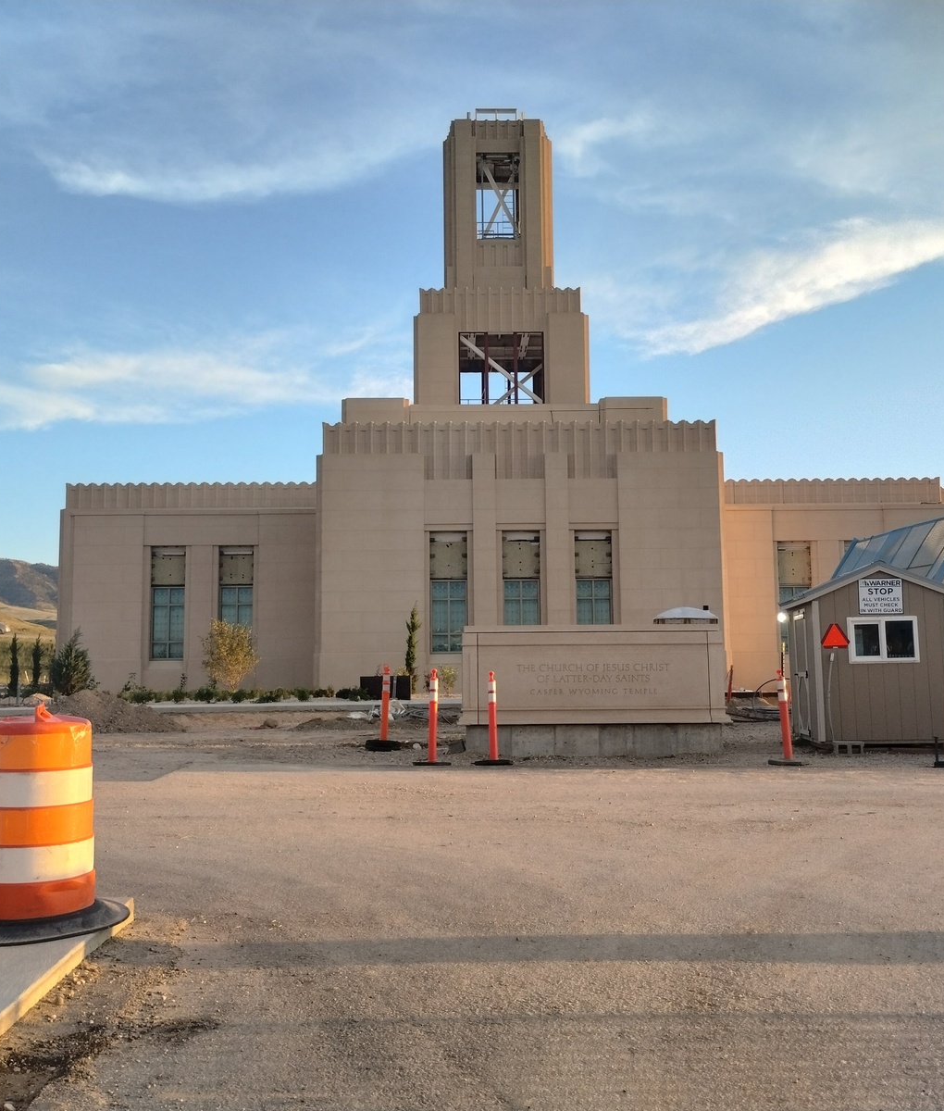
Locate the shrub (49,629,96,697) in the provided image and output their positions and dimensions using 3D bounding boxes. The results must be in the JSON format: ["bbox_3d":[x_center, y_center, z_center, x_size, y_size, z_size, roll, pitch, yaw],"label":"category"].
[{"bbox_3d":[-11.726,3.125,35.083,1.354,2.022,1.350,-1,-6,0],"label":"shrub"}]

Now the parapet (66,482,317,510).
[{"bbox_3d":[-11.100,-2.317,47.410,9.873,1.102,0.500,0,-6,0],"label":"parapet"}]

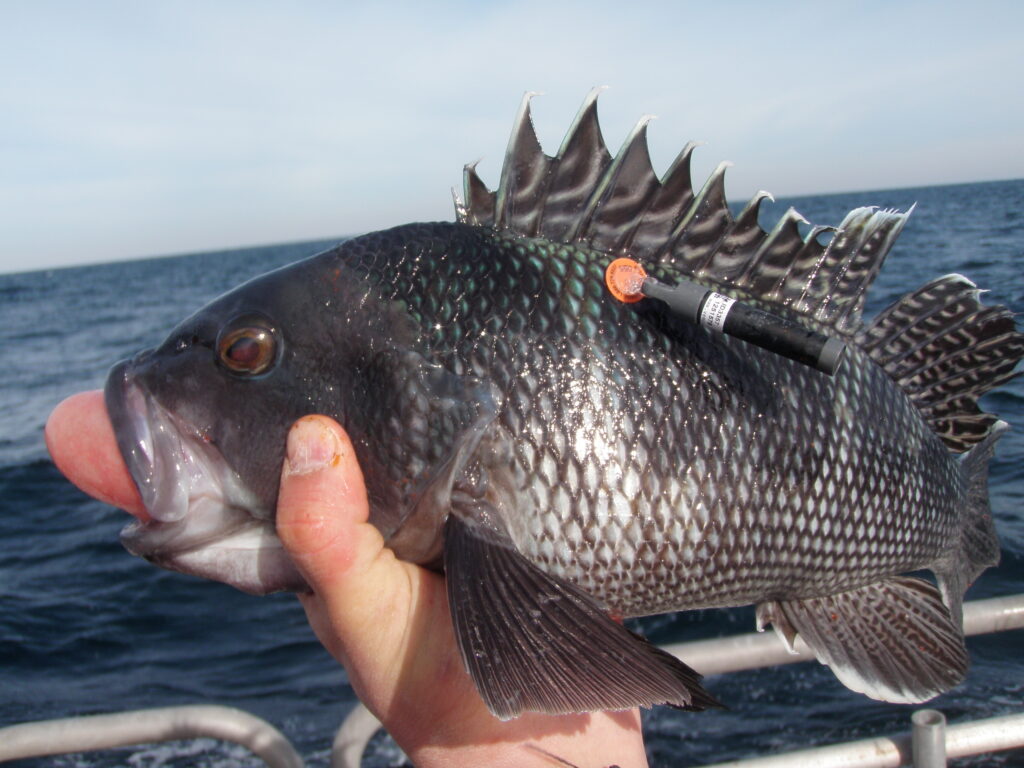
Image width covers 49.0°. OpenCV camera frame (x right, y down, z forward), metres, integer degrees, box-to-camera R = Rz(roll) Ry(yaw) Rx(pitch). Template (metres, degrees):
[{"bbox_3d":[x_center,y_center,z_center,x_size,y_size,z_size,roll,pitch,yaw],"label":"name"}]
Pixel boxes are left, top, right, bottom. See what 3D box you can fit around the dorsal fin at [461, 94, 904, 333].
[{"bbox_3d":[0.069,-0.065,0.417,0.180,0.063,0.014,12,0,-18],"label":"dorsal fin"}]

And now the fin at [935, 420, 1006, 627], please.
[{"bbox_3d":[0.219,0.064,0.530,0.018,0.100,0.090,7,-4,39],"label":"fin"}]

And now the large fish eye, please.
[{"bbox_3d":[-0.085,-0.012,0.360,0.020,0.019,0.012,-5,-4,1],"label":"large fish eye"}]

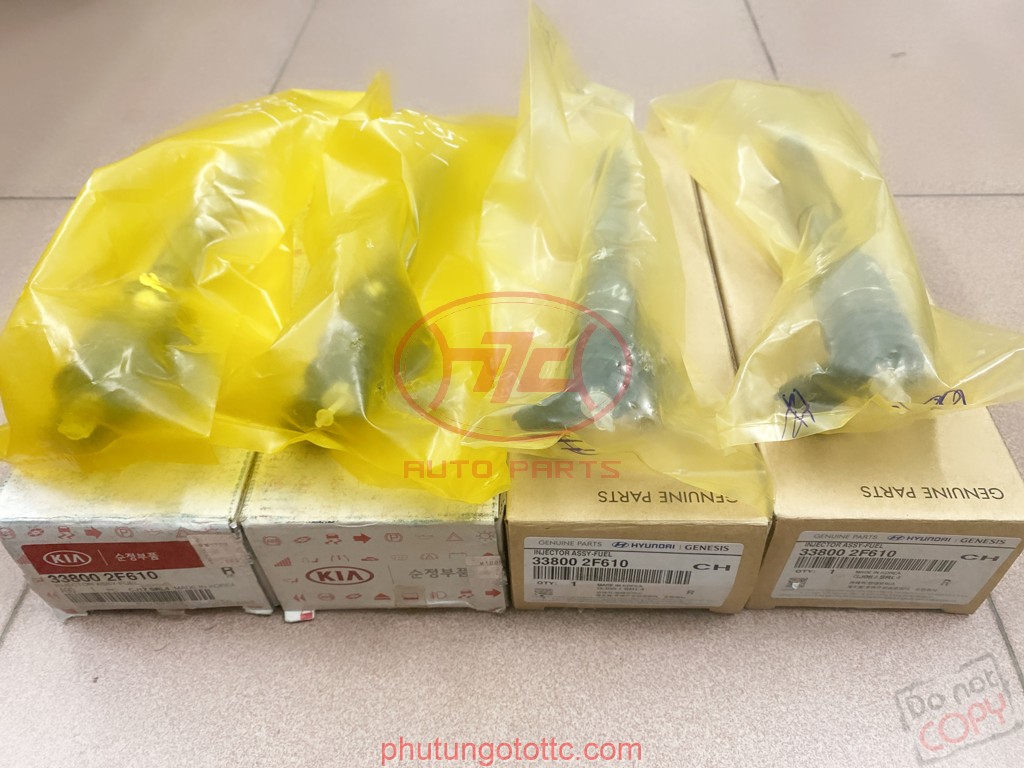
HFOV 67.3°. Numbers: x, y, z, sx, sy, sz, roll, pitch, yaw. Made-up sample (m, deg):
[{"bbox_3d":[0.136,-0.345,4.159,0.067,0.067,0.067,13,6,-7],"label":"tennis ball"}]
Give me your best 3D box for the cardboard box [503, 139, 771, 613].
[{"bbox_3d":[0.048,-0.023,0.371,0.089,0.068,0.248,0,48,2],"label":"cardboard box"}]

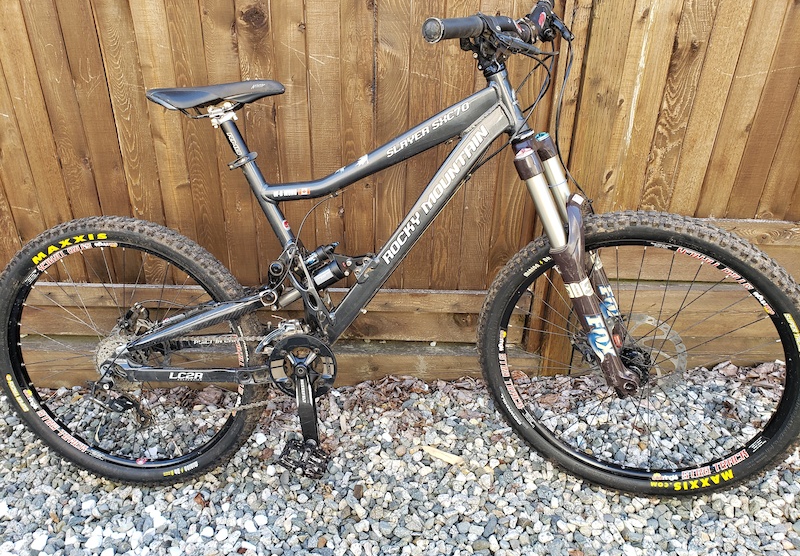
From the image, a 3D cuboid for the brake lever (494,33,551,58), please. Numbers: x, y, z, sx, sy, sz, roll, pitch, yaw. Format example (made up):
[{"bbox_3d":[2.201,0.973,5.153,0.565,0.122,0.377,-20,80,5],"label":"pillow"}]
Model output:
[{"bbox_3d":[0.195,-0.373,0.965,0.092,0.023,0.035,17,25,-16],"label":"brake lever"}]

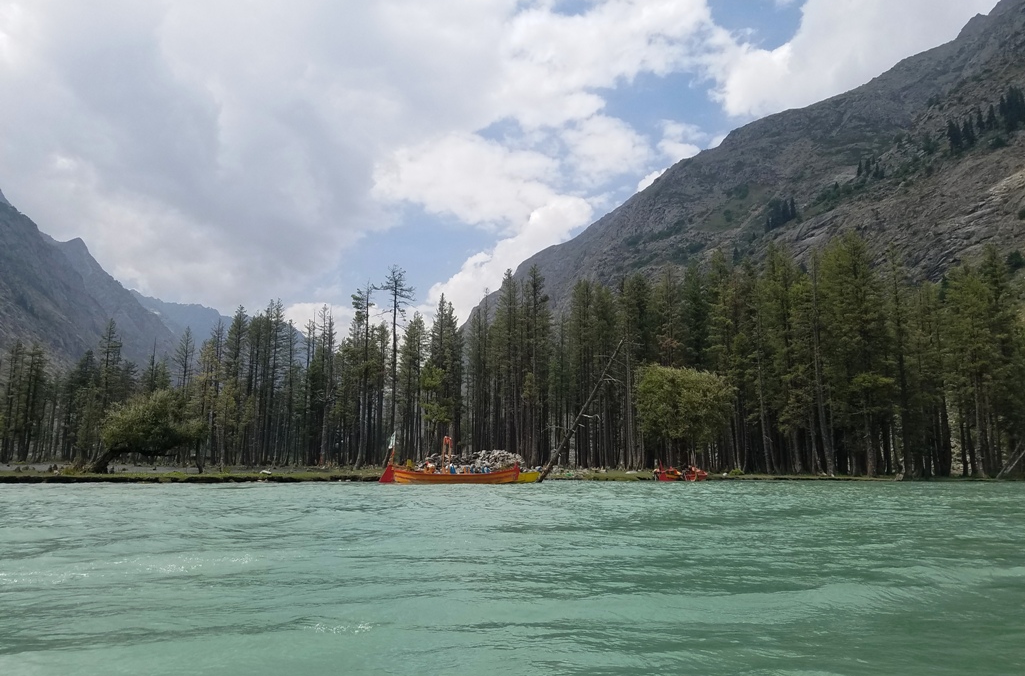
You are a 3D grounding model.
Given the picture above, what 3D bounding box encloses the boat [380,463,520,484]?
[{"bbox_3d":[-3.504,7.659,43.500,7.900,1.220,1.650,1,-9,-5],"label":"boat"}]

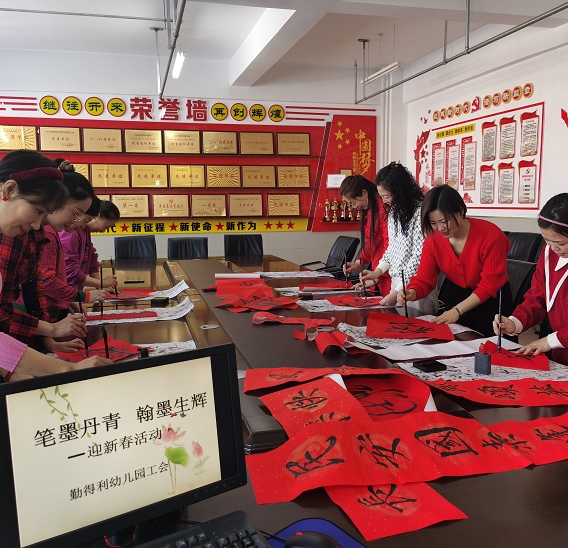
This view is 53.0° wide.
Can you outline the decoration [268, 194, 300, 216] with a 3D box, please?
[{"bbox_3d":[0.000,-1.162,9.595,0.580,0.380,0.030,-2,8,-15],"label":"decoration"}]

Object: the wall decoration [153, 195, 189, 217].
[{"bbox_3d":[-1.776,-1.067,8.990,0.565,0.360,0.030,-2,8,-14],"label":"wall decoration"}]

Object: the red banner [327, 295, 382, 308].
[{"bbox_3d":[0.444,0.155,3.522,0.350,0.030,0.340,-2,7,-14],"label":"red banner"}]

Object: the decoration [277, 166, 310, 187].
[{"bbox_3d":[0.175,-1.679,9.865,0.585,0.385,0.030,-2,7,-14],"label":"decoration"}]

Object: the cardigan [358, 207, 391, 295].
[{"bbox_3d":[0.732,-0.201,4.320,0.390,0.700,0.450,-2,8,-15],"label":"cardigan"}]

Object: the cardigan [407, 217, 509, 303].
[{"bbox_3d":[0.955,-0.079,3.100,0.500,0.460,0.390,6,10,42],"label":"cardigan"}]

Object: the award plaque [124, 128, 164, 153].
[{"bbox_3d":[-2.161,-2.030,8.768,0.565,0.360,0.030,-2,8,-14],"label":"award plaque"}]

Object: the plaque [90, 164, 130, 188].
[{"bbox_3d":[-2.700,-1.513,8.838,0.580,0.380,0.030,-2,8,-15],"label":"plaque"}]

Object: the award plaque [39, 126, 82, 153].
[{"bbox_3d":[-3.324,-1.994,8.471,0.565,0.360,0.030,-2,8,-14],"label":"award plaque"}]

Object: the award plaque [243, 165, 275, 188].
[{"bbox_3d":[-0.403,-1.573,9.282,0.565,0.360,0.030,-2,8,-14],"label":"award plaque"}]

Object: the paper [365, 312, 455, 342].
[{"bbox_3d":[0.601,0.243,2.783,0.395,0.050,0.390,1,7,11],"label":"paper"}]

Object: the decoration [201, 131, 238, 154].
[{"bbox_3d":[-1.034,-2.116,9.200,0.580,0.380,0.030,-2,8,-15],"label":"decoration"}]

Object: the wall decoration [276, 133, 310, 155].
[{"bbox_3d":[0.184,-2.226,9.799,0.585,0.385,0.030,-2,7,-14],"label":"wall decoration"}]

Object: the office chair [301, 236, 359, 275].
[{"bbox_3d":[0.515,0.078,6.471,0.650,0.955,0.570,-4,8,-25],"label":"office chair"}]

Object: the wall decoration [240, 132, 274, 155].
[{"bbox_3d":[-0.451,-2.205,9.639,0.585,0.385,0.030,-2,7,-14],"label":"wall decoration"}]

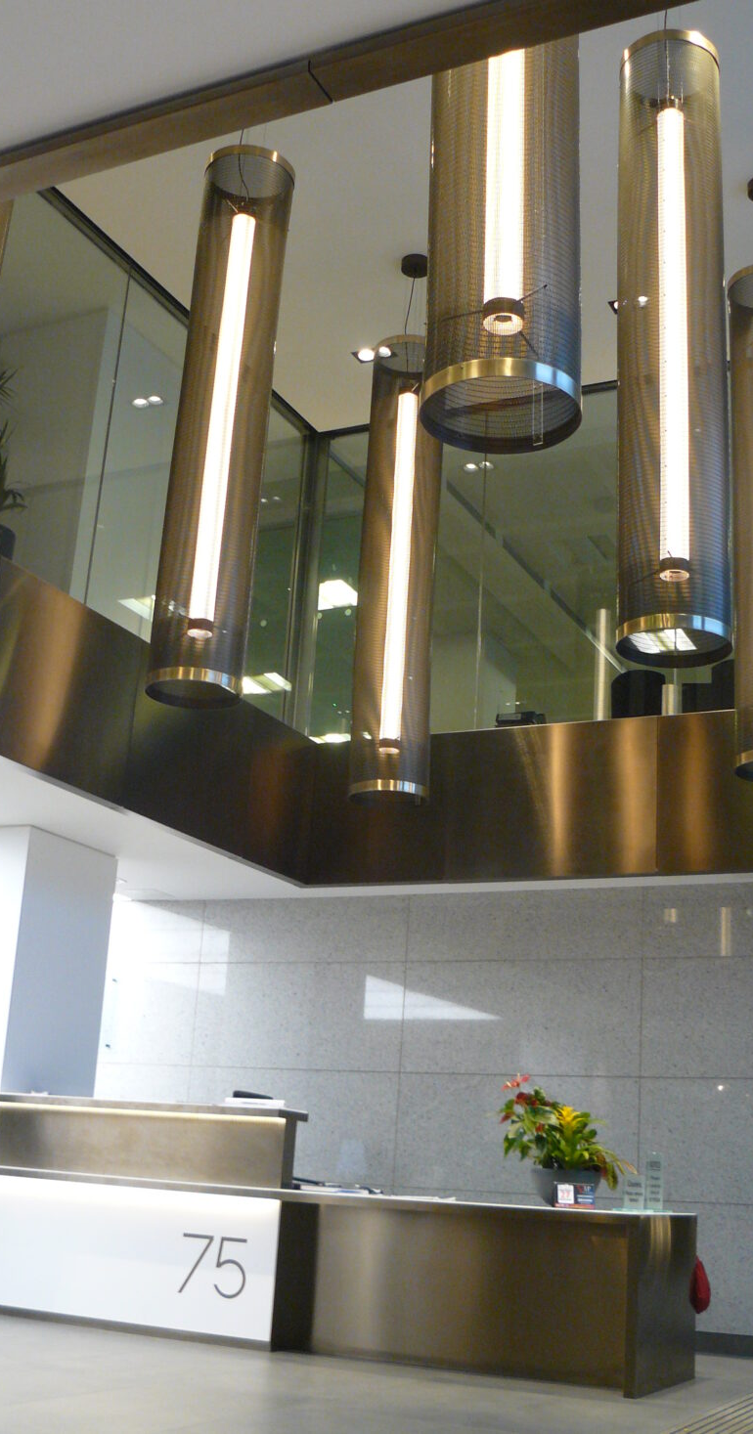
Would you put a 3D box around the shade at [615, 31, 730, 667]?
[{"bbox_3d":[1.117,-1.440,5.644,0.406,2.577,0.406,-5,-20,26],"label":"shade"}]

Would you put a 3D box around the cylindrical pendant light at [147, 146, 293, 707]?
[{"bbox_3d":[-0.660,-1.301,6.473,0.406,2.577,0.406,4,-18,1],"label":"cylindrical pendant light"}]

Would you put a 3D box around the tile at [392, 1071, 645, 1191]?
[{"bbox_3d":[0.808,2.441,8.740,1.530,0.685,0.030,-5,-20,26],"label":"tile"}]

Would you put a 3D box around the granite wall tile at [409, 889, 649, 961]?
[{"bbox_3d":[0.893,1.277,9.117,1.530,0.428,0.030,-5,-20,26],"label":"granite wall tile"}]

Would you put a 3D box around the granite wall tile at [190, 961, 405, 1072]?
[{"bbox_3d":[-0.508,1.925,9.610,1.530,0.691,0.030,-5,-20,26],"label":"granite wall tile"}]

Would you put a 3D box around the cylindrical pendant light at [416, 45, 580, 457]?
[{"bbox_3d":[0.400,-1.984,4.187,0.406,2.577,0.406,4,-18,1],"label":"cylindrical pendant light"}]

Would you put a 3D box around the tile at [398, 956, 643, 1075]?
[{"bbox_3d":[0.855,1.801,8.947,1.530,0.691,0.030,-5,-20,26],"label":"tile"}]

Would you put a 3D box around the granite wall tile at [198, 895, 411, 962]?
[{"bbox_3d":[-0.473,1.401,9.781,1.530,0.428,0.030,-5,-20,26],"label":"granite wall tile"}]

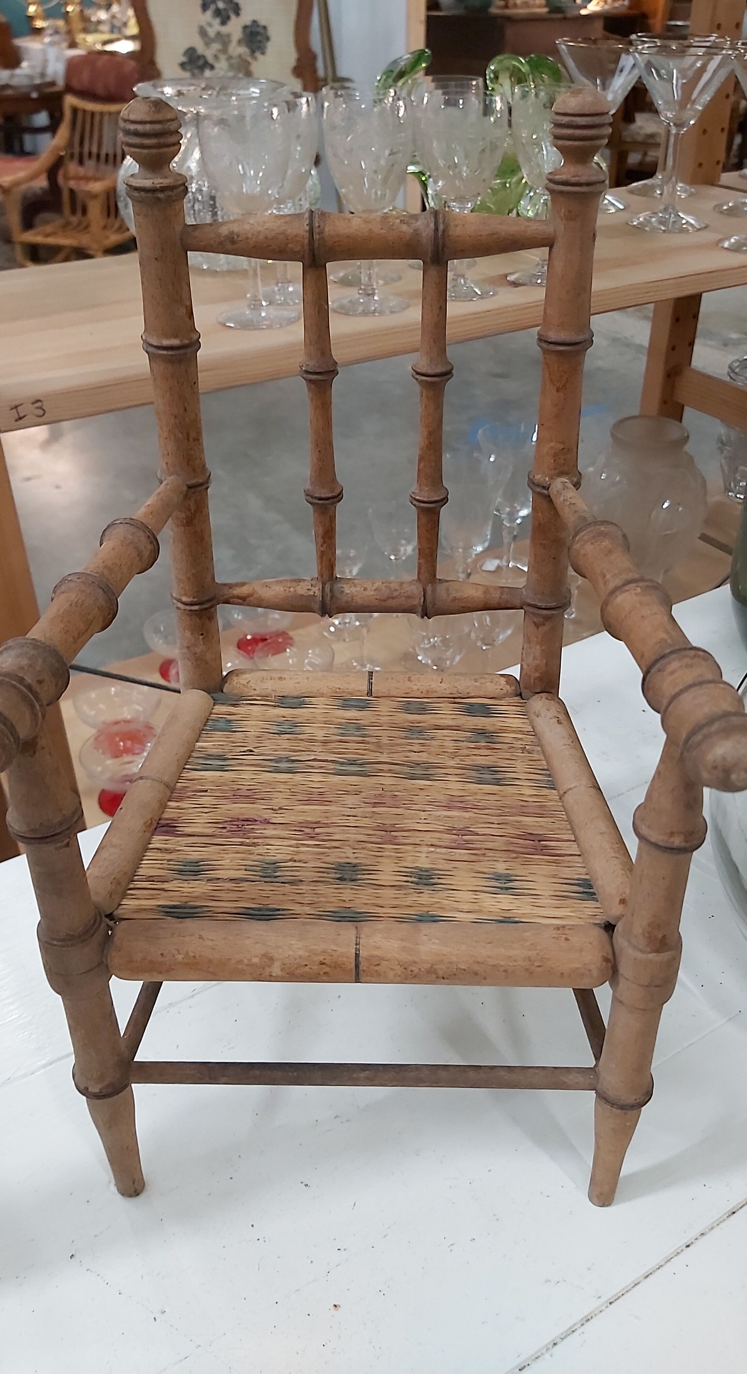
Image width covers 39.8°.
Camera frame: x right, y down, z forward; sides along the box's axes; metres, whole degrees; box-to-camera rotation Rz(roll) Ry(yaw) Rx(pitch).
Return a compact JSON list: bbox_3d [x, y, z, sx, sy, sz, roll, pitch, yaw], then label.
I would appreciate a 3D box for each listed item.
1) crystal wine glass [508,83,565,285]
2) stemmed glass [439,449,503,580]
[{"bbox_3d":[0.124,-0.352,0.723,0.057,0.125,0.057,-1,34,0],"label":"crystal wine glass"},{"bbox_3d":[0.101,-0.175,1.119,0.066,0.160,0.066,-1,34,0],"label":"stemmed glass"}]

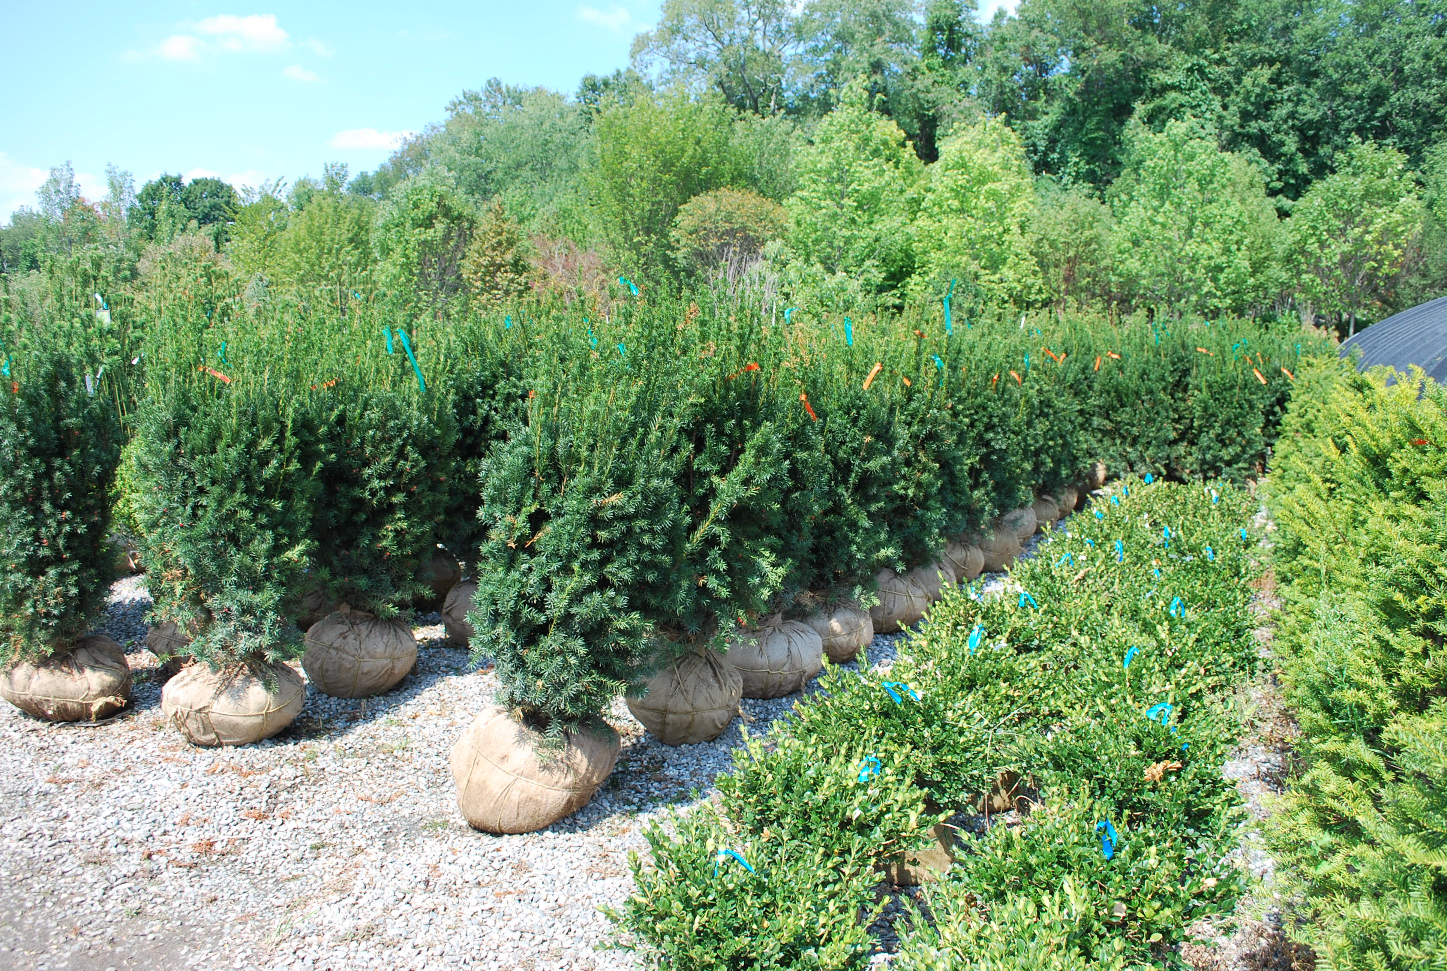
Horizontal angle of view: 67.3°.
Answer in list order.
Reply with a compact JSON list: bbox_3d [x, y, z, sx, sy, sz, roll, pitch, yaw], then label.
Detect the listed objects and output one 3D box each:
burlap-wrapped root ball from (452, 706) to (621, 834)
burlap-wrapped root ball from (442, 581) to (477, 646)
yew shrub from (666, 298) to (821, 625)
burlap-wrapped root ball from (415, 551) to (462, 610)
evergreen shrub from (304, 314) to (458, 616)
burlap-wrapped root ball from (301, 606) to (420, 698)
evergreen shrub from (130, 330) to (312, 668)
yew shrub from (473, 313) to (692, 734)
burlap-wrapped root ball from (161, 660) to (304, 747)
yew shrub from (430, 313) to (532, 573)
[{"bbox_3d":[-0.626,0.948,3.656,0.551,0.364,0.551,0,8,0],"label":"burlap-wrapped root ball"},{"bbox_3d":[-1.210,0.661,5.649,0.487,0.353,0.487,0,8,0],"label":"burlap-wrapped root ball"},{"bbox_3d":[0.020,-0.049,4.239,0.690,1.312,0.690,0,8,0],"label":"yew shrub"},{"bbox_3d":[-1.779,0.553,6.398,0.471,0.349,0.471,0,8,0],"label":"burlap-wrapped root ball"},{"bbox_3d":[-1.509,-0.085,4.778,0.637,1.324,0.637,0,8,0],"label":"evergreen shrub"},{"bbox_3d":[-1.638,0.753,4.901,0.481,0.388,0.481,0,8,0],"label":"burlap-wrapped root ball"},{"bbox_3d":[-1.954,0.081,4.272,0.627,1.270,0.627,0,8,0],"label":"evergreen shrub"},{"bbox_3d":[-0.464,0.143,3.538,0.710,1.360,0.710,0,8,0],"label":"yew shrub"},{"bbox_3d":[-1.972,0.875,4.389,0.512,0.295,0.512,0,8,0],"label":"burlap-wrapped root ball"},{"bbox_3d":[-1.202,-0.200,5.523,0.621,1.341,0.621,0,8,0],"label":"yew shrub"}]

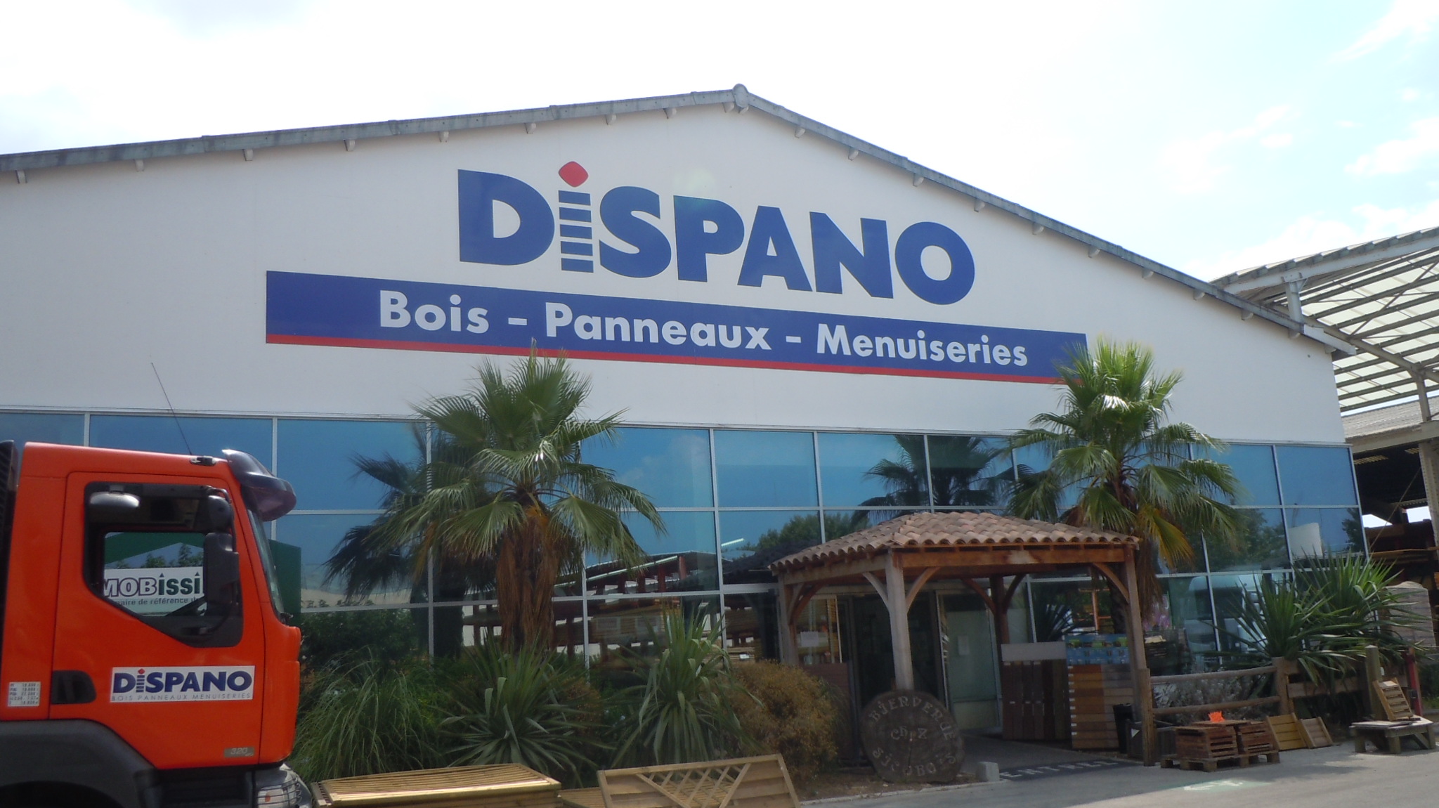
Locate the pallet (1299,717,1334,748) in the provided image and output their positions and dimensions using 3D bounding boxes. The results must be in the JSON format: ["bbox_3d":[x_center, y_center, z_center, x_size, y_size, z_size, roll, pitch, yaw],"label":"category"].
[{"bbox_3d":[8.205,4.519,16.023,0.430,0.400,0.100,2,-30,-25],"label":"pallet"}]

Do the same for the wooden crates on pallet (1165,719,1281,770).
[{"bbox_3d":[6.292,4.306,14.696,1.180,0.495,0.790,2,-12,-25],"label":"wooden crates on pallet"}]

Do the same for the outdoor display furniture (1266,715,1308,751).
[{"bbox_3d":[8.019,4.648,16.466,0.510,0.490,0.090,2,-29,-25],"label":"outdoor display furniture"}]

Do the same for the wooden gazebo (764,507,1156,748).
[{"bbox_3d":[3.413,3.293,16.793,4.200,3.430,3.350,2,-12,-25],"label":"wooden gazebo"}]

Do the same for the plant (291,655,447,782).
[{"bbox_3d":[-3.682,3.594,12.238,1.600,1.800,1.500,2,-12,-25],"label":"plant"}]

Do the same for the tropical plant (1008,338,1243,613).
[{"bbox_3d":[6.025,1.802,17.310,3.400,5.600,3.200,2,-13,-25],"label":"tropical plant"}]

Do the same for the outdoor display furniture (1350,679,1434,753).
[{"bbox_3d":[9.023,4.217,15.740,0.920,0.900,0.620,2,-12,-25],"label":"outdoor display furniture"}]

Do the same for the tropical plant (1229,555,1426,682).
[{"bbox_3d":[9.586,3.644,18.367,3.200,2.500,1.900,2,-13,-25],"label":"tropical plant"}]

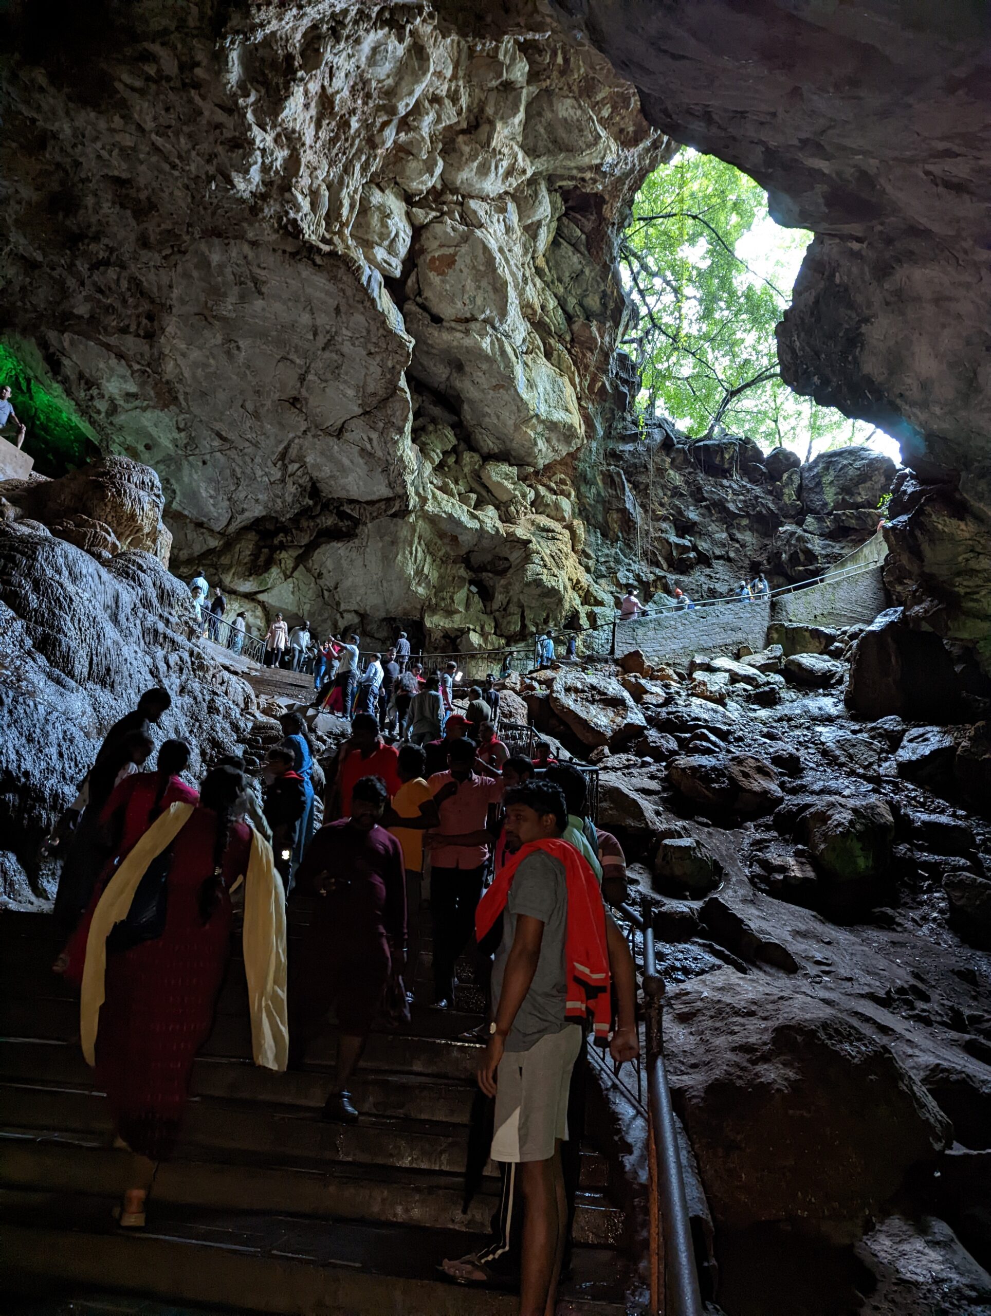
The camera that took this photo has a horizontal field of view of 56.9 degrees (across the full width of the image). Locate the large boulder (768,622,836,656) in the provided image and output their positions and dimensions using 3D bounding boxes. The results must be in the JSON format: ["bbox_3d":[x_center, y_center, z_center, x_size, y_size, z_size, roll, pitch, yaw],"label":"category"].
[{"bbox_3d":[9.338,-0.563,27.800,1.950,0.950,1.350,-4,-14,19],"label":"large boulder"}]

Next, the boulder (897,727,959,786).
[{"bbox_3d":[6.703,1.558,14.200,0.850,0.720,0.850,2,-15,0],"label":"boulder"}]

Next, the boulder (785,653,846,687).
[{"bbox_3d":[7.687,0.309,22.000,1.300,0.650,1.100,2,-15,0],"label":"boulder"}]

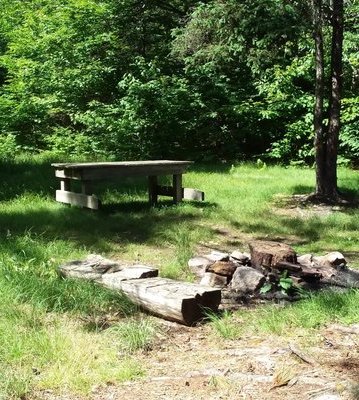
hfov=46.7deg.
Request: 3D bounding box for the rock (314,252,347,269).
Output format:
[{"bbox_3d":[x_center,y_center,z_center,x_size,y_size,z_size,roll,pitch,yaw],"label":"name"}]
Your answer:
[{"bbox_3d":[1.587,0.640,4.400,0.300,0.125,0.220,0,10,0],"label":"rock"}]

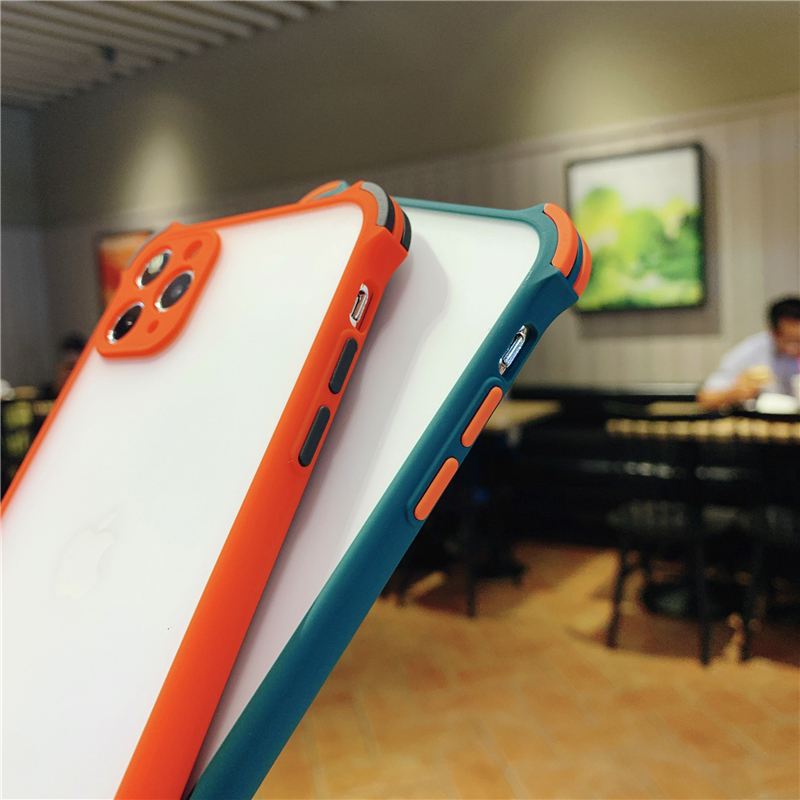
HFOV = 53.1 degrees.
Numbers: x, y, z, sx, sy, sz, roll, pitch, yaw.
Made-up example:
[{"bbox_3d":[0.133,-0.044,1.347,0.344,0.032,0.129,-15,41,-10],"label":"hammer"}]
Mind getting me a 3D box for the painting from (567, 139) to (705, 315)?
[{"bbox_3d":[1.217,-0.869,4.167,0.690,0.810,0.050,2,10,34],"label":"painting"}]

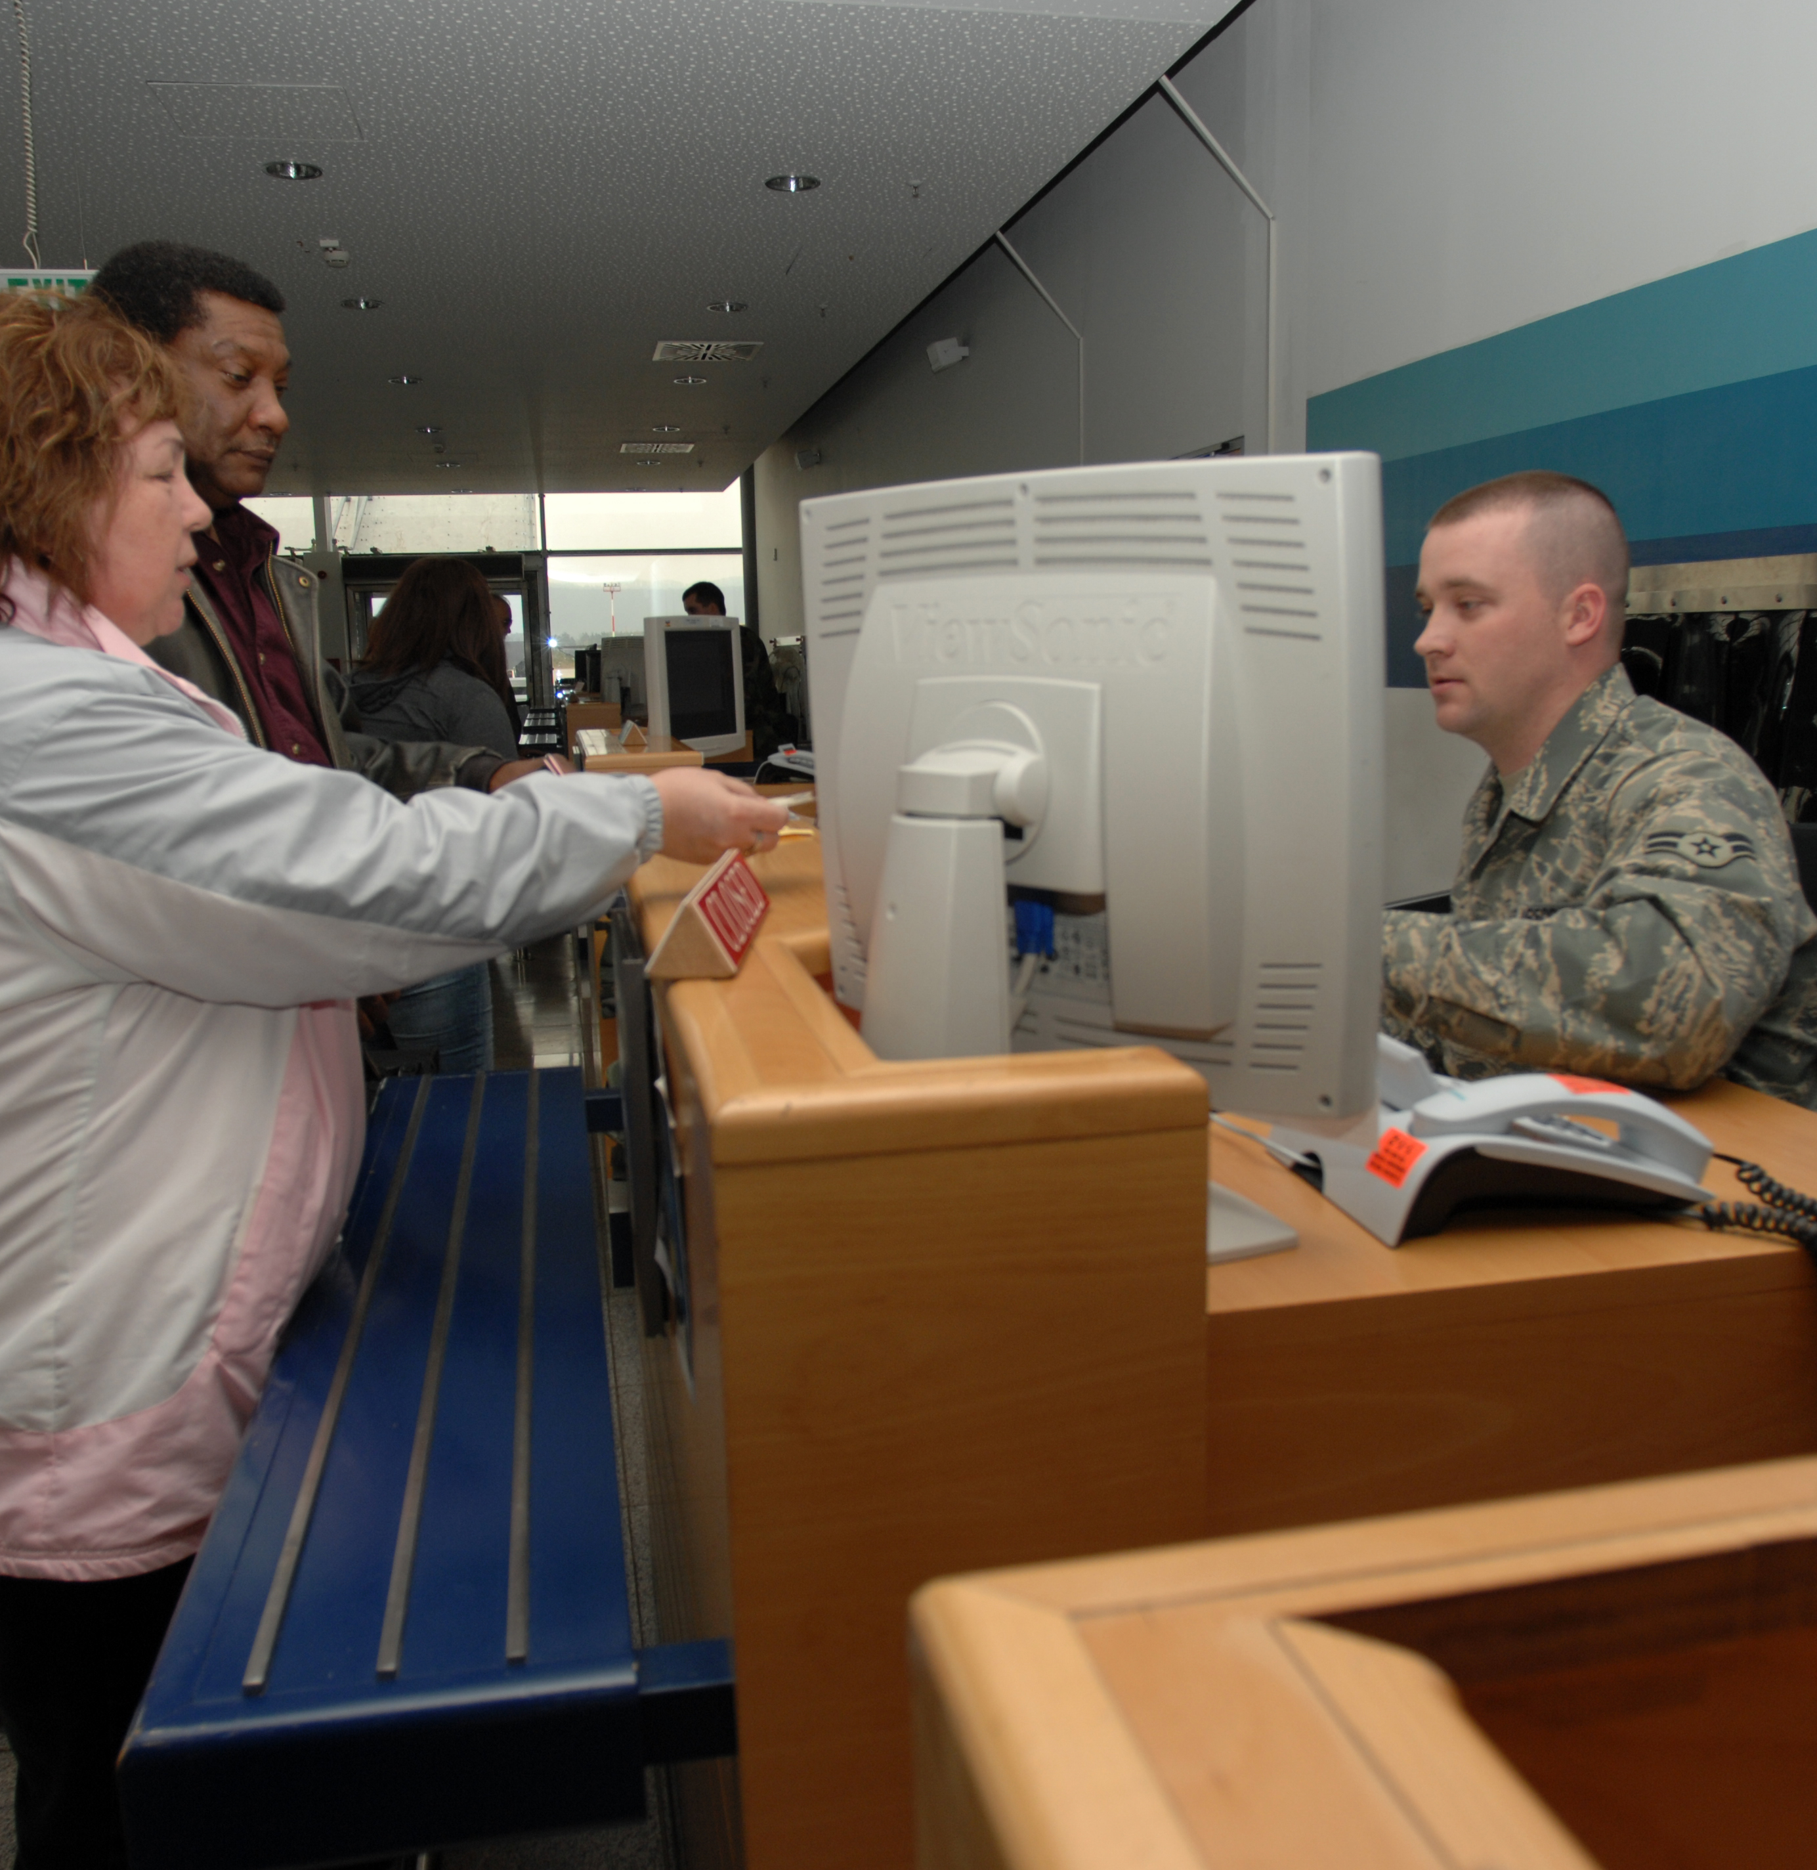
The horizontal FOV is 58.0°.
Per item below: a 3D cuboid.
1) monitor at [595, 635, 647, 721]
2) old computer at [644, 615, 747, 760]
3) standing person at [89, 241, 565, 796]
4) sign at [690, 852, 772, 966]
[{"bbox_3d":[-1.379,-1.225,7.808,0.400,0.410,0.200,9,14,44],"label":"monitor"},{"bbox_3d":[-0.581,-0.598,4.142,0.180,0.400,0.400,3,11,22],"label":"old computer"},{"bbox_3d":[-0.666,0.253,1.768,0.500,1.897,0.560,-1,10,3],"label":"standing person"},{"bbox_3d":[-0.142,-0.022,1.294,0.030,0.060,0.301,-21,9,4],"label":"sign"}]

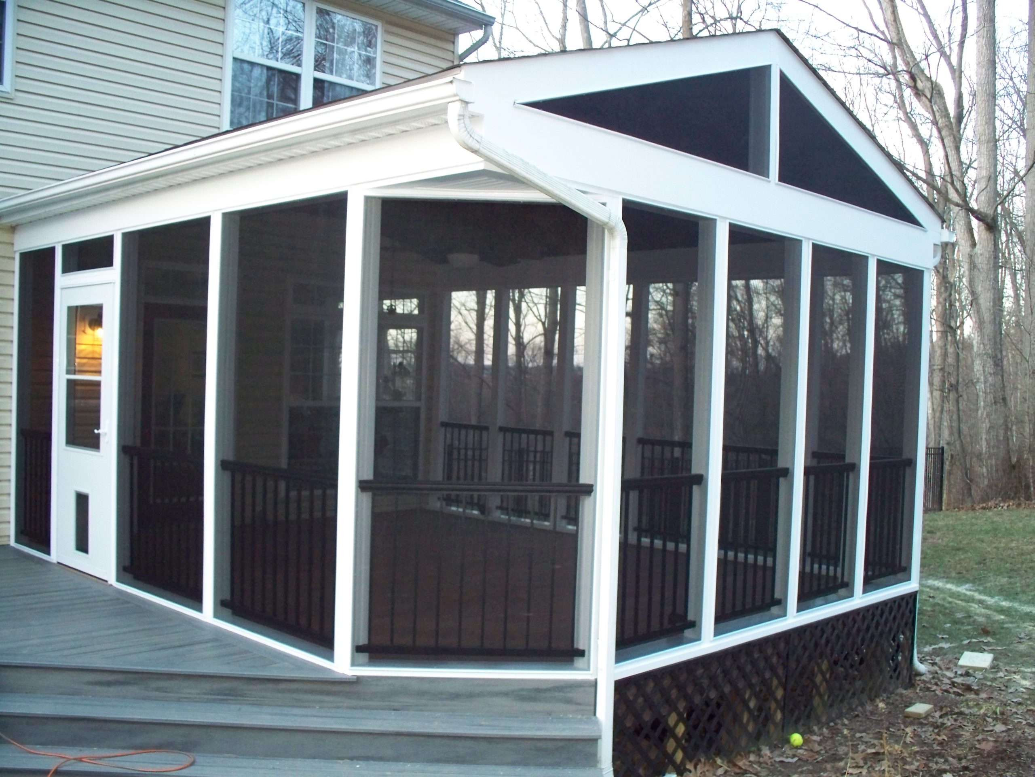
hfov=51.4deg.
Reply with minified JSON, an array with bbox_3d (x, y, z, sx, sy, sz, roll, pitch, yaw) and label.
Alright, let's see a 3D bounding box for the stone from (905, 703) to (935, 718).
[{"bbox_3d":[2.662,2.130,7.114,0.120,0.048,0.215,2,1,42],"label":"stone"}]

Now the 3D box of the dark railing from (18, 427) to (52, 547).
[{"bbox_3d":[-3.652,0.753,8.273,0.730,0.860,0.085,2,1,45],"label":"dark railing"}]

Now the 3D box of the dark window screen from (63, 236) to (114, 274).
[{"bbox_3d":[-3.012,-0.930,7.525,0.870,0.225,0.030,2,1,45],"label":"dark window screen"}]

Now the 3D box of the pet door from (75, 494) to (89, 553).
[{"bbox_3d":[-3.047,0.944,7.535,0.240,0.430,0.040,2,1,45],"label":"pet door"}]

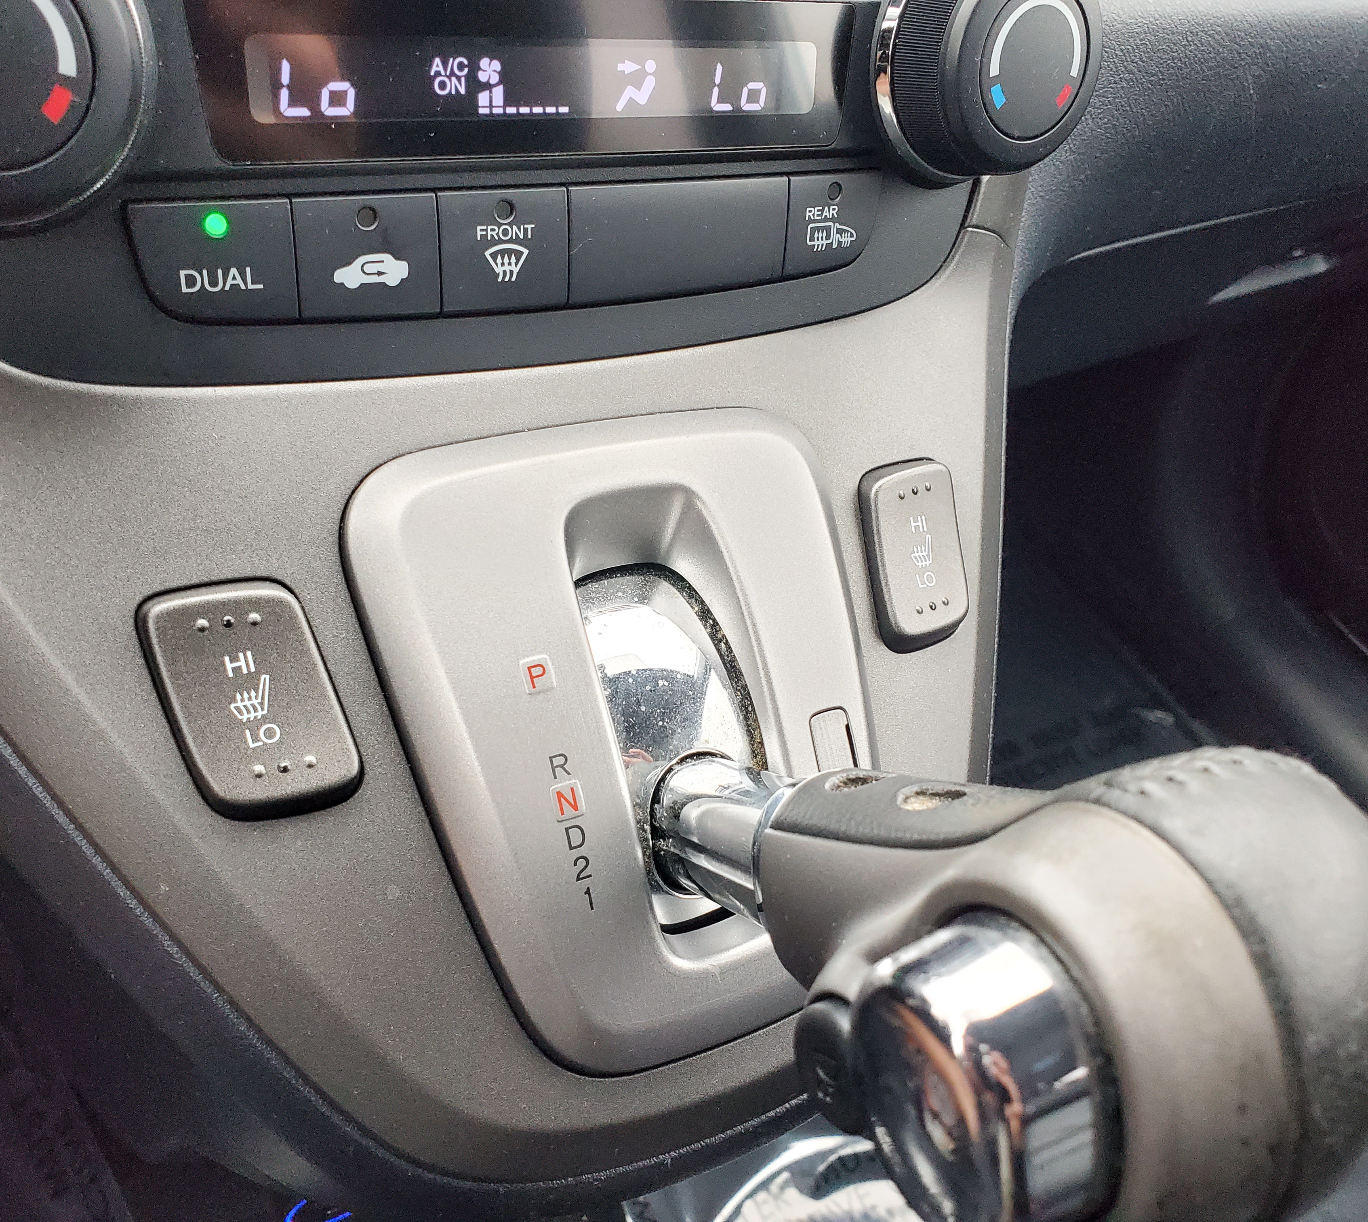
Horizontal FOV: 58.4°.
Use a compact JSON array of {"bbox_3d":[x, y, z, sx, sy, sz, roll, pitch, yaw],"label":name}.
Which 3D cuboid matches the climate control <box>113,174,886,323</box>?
[{"bbox_3d":[-0.025,-0.069,0.230,0.145,0.022,0.012,-13,30,-27],"label":"climate control"}]

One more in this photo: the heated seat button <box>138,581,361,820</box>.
[{"bbox_3d":[-0.072,0.014,0.204,0.029,0.008,0.040,-15,88,-20],"label":"heated seat button"}]

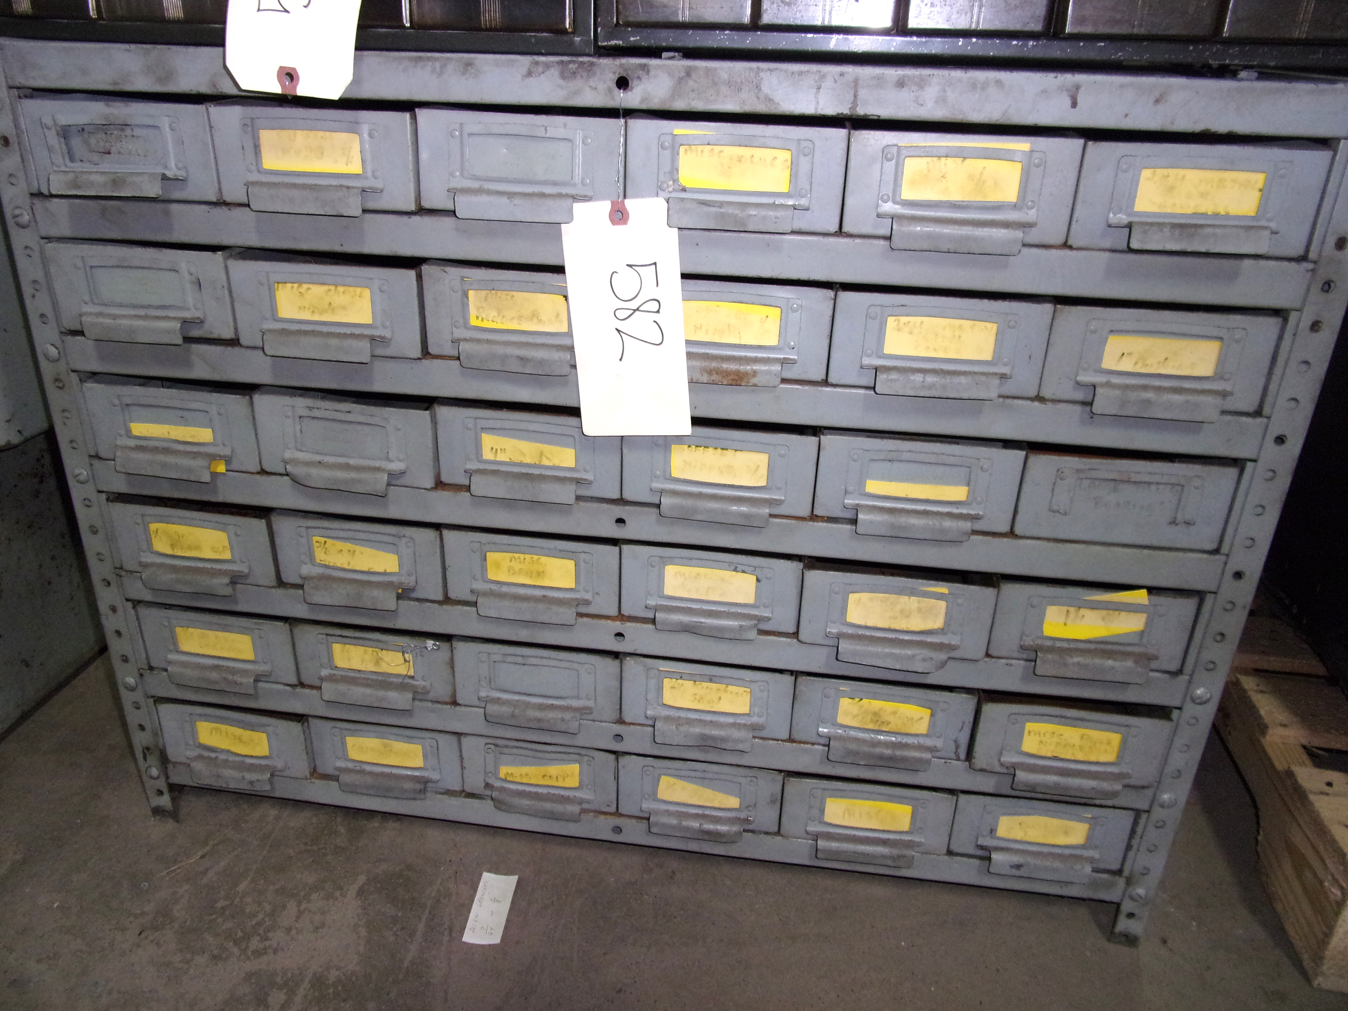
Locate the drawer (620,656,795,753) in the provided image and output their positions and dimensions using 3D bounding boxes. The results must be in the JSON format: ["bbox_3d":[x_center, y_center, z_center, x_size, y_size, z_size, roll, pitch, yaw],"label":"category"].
[{"bbox_3d":[0.043,0.112,0.878,0.142,0.067,0.279,5,24,6],"label":"drawer"}]

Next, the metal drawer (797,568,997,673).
[{"bbox_3d":[0.188,0.022,0.843,0.143,0.067,0.338,5,24,6],"label":"metal drawer"}]

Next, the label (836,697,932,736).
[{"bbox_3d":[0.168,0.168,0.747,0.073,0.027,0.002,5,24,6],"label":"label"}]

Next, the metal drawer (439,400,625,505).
[{"bbox_3d":[-0.093,-0.087,0.816,0.142,0.067,0.279,5,24,6],"label":"metal drawer"}]

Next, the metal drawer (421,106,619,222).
[{"bbox_3d":[-0.085,-0.275,0.734,0.140,0.065,0.290,5,24,6],"label":"metal drawer"}]

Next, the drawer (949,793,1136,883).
[{"bbox_3d":[0.322,0.224,0.891,0.140,0.066,0.290,5,24,6],"label":"drawer"}]

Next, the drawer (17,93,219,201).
[{"bbox_3d":[-0.373,-0.313,0.803,0.143,0.067,0.338,5,24,6],"label":"drawer"}]

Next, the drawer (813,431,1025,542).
[{"bbox_3d":[0.192,-0.068,0.793,0.142,0.066,0.309,5,24,6],"label":"drawer"}]

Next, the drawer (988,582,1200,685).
[{"bbox_3d":[0.328,0.037,0.818,0.141,0.069,0.309,5,24,6],"label":"drawer"}]

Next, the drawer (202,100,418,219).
[{"bbox_3d":[-0.230,-0.287,0.756,0.142,0.067,0.279,5,24,6],"label":"drawer"}]

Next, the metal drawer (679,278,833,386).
[{"bbox_3d":[0.058,-0.183,0.795,0.143,0.067,0.338,5,24,6],"label":"metal drawer"}]

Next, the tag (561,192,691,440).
[{"bbox_3d":[-0.032,-0.124,0.635,0.079,0.159,0.002,0,20,12],"label":"tag"}]

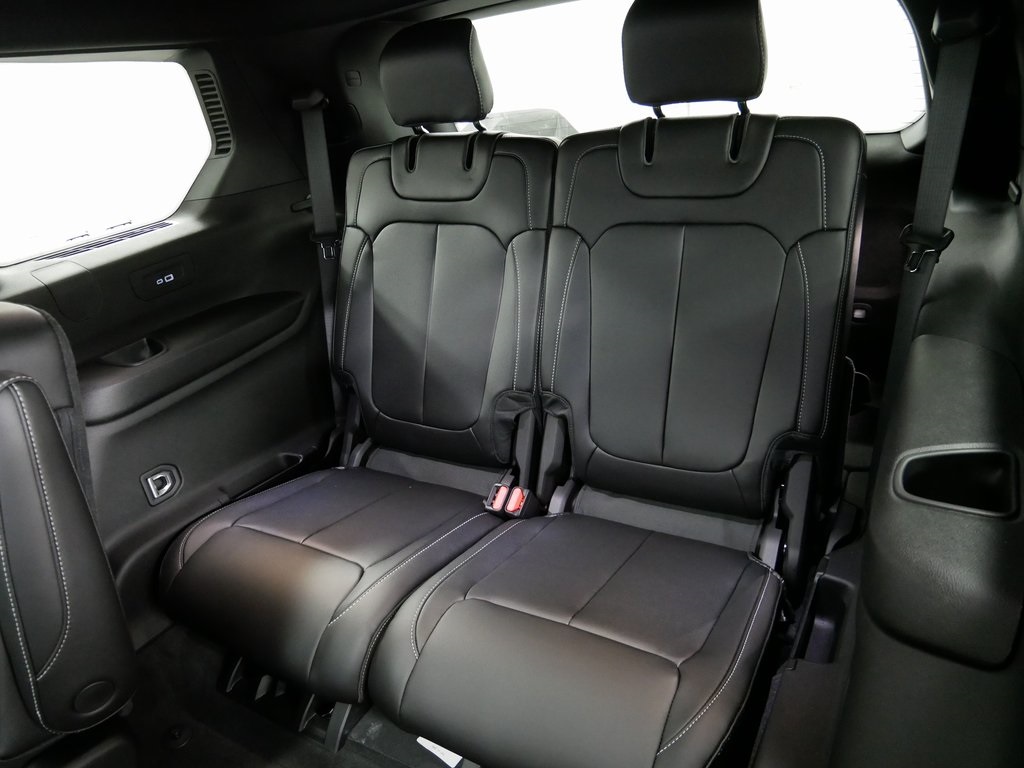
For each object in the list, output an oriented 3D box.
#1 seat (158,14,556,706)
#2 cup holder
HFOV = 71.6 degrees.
[{"bbox_3d":[-0.229,-0.126,1.183,0.455,0.887,0.767,8,25,30],"label":"seat"},{"bbox_3d":[0.392,0.112,0.637,0.090,0.065,0.088,8,25,30],"label":"cup holder"}]

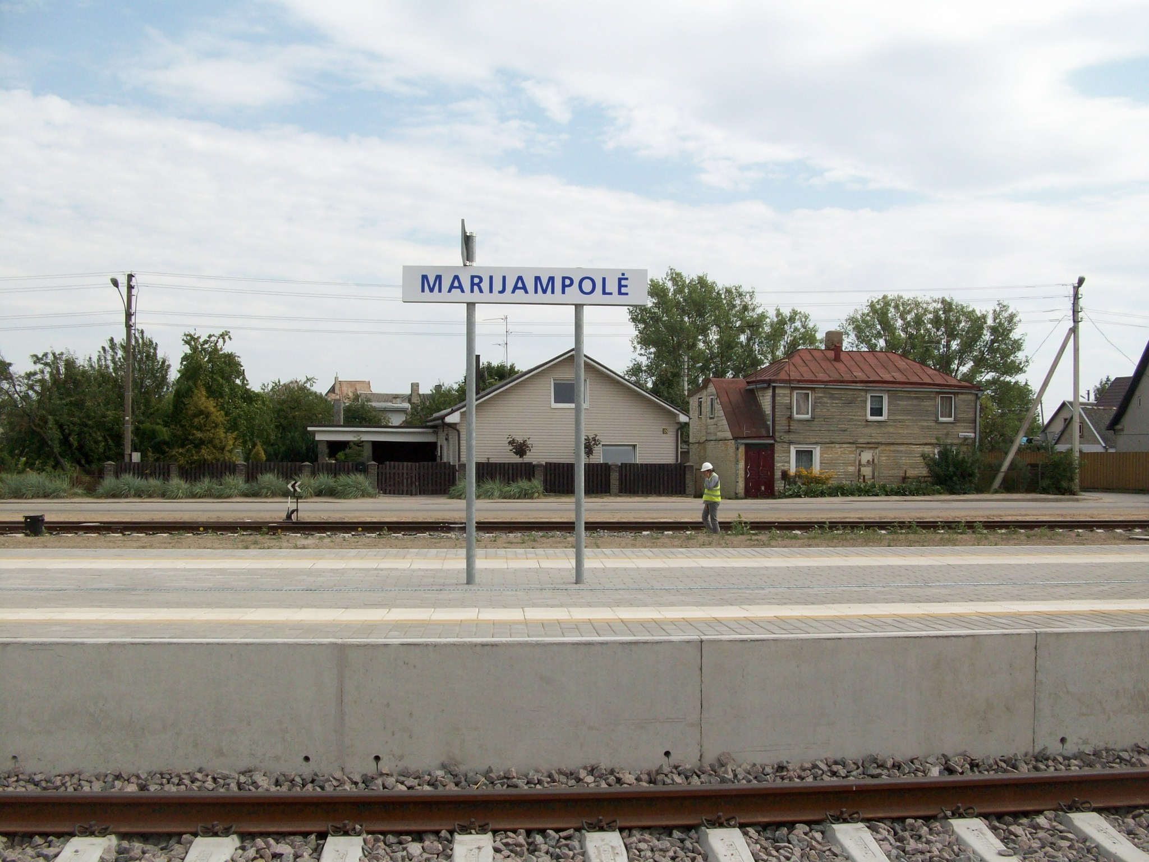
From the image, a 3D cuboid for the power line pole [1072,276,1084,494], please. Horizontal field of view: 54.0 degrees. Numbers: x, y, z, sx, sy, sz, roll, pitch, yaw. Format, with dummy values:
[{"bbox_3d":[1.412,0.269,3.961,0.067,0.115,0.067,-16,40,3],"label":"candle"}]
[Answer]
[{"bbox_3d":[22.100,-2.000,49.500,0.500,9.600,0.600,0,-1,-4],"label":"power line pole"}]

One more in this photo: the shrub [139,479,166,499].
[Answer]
[{"bbox_3d":[-17.627,2.379,47.100,1.200,0.850,1.100,0,-1,-4],"label":"shrub"}]

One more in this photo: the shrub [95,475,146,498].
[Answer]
[{"bbox_3d":[-18.954,2.299,47.000,2.100,1.000,1.400,0,-1,-4],"label":"shrub"}]

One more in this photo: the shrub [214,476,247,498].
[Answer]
[{"bbox_3d":[-14.459,2.338,47.400,1.370,0.970,1.200,0,-1,-4],"label":"shrub"}]

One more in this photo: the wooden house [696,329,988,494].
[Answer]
[{"bbox_3d":[12.316,-0.837,53.832,11.770,7.740,6.900,0,-1,-11],"label":"wooden house"}]

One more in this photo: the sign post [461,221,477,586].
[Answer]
[{"bbox_3d":[-0.880,-0.250,9.530,0.140,3.080,0.160,0,-1,-4],"label":"sign post"}]

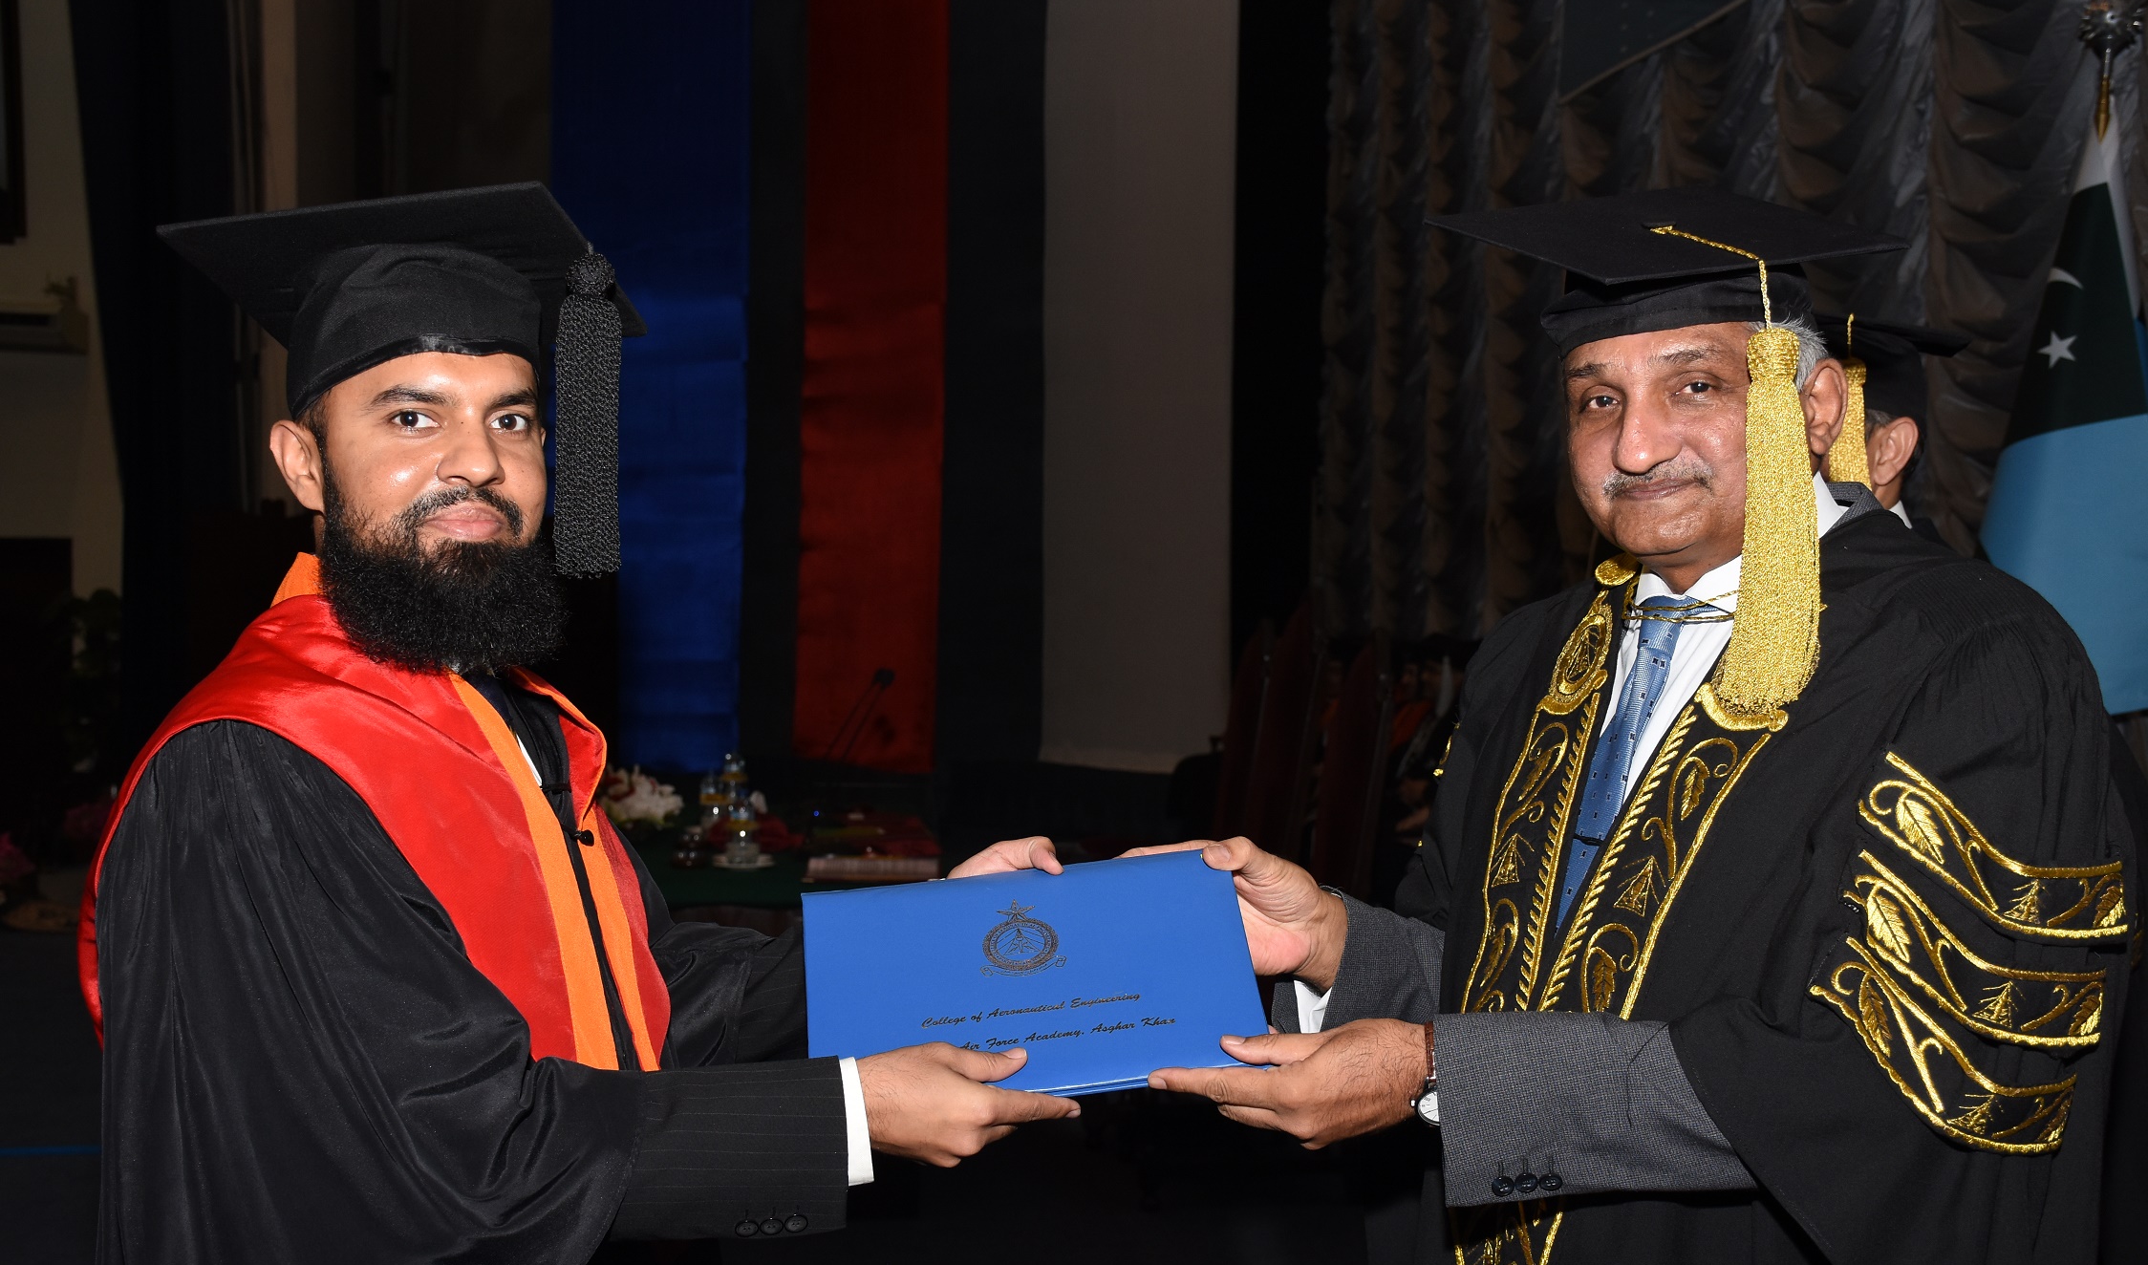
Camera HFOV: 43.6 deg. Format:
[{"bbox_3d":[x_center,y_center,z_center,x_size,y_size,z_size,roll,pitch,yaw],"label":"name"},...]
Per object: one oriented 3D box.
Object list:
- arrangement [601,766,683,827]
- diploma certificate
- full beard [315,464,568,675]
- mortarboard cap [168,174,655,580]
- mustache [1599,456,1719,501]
[{"bbox_3d":[-1.145,0.425,6.900,0.280,0.170,0.250,1,2,-6],"label":"arrangement"},{"bbox_3d":[-0.031,0.241,1.855,0.307,0.014,0.219,-7,37,-2],"label":"diploma certificate"},{"bbox_3d":[-0.406,-0.041,1.765,0.150,0.145,0.130,-2,-8,-41],"label":"full beard"},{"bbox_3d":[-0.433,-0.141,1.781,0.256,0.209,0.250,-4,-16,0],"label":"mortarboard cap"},{"bbox_3d":[0.398,-0.105,1.835,0.076,0.026,0.028,-7,3,34],"label":"mustache"}]

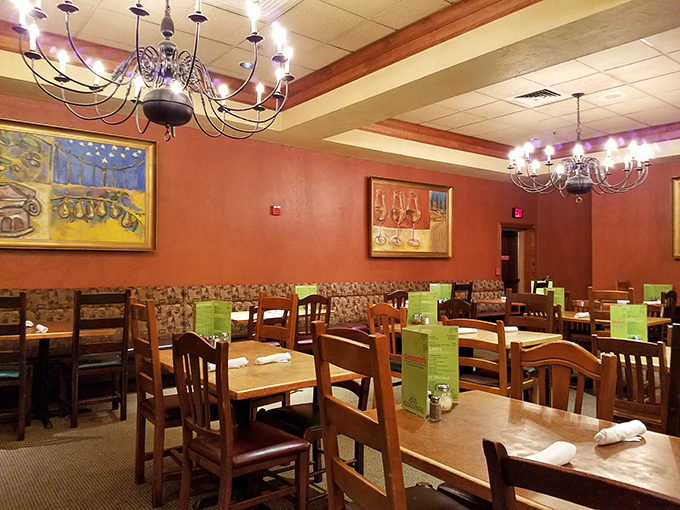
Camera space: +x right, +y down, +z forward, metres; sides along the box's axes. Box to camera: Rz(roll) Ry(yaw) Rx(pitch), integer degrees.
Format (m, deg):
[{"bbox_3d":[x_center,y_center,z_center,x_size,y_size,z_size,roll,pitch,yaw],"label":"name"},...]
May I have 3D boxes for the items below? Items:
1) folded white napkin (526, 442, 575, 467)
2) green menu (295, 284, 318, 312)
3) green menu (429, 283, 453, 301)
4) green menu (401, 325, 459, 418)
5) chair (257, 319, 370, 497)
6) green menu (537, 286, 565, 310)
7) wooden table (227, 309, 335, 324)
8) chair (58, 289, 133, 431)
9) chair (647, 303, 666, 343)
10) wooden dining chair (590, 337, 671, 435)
[{"bbox_3d":[0.496,0.498,1.241,0.215,0.048,0.060,1,-2,-35],"label":"folded white napkin"},{"bbox_3d":[-0.386,0.504,5.983,0.250,0.279,0.110,0,-1,-3],"label":"green menu"},{"bbox_3d":[1.135,0.462,5.700,0.240,0.280,0.150,0,0,0],"label":"green menu"},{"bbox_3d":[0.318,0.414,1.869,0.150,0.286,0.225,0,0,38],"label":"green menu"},{"bbox_3d":[-0.154,0.853,2.727,0.480,0.930,0.450,1,-2,-36],"label":"chair"},{"bbox_3d":[2.374,0.508,5.770,0.320,0.280,0.100,-1,-2,30],"label":"green menu"},{"bbox_3d":[-0.709,1.010,5.473,1.240,0.760,0.770,1,-2,-35],"label":"wooden table"},{"bbox_3d":[-2.012,0.817,4.213,0.450,1.066,0.480,1,-2,-36],"label":"chair"},{"bbox_3d":[2.912,0.948,5.090,0.480,0.870,0.440,1,-2,-36],"label":"chair"},{"bbox_3d":[1.680,0.888,2.790,0.480,0.905,0.430,0,0,-40],"label":"wooden dining chair"}]

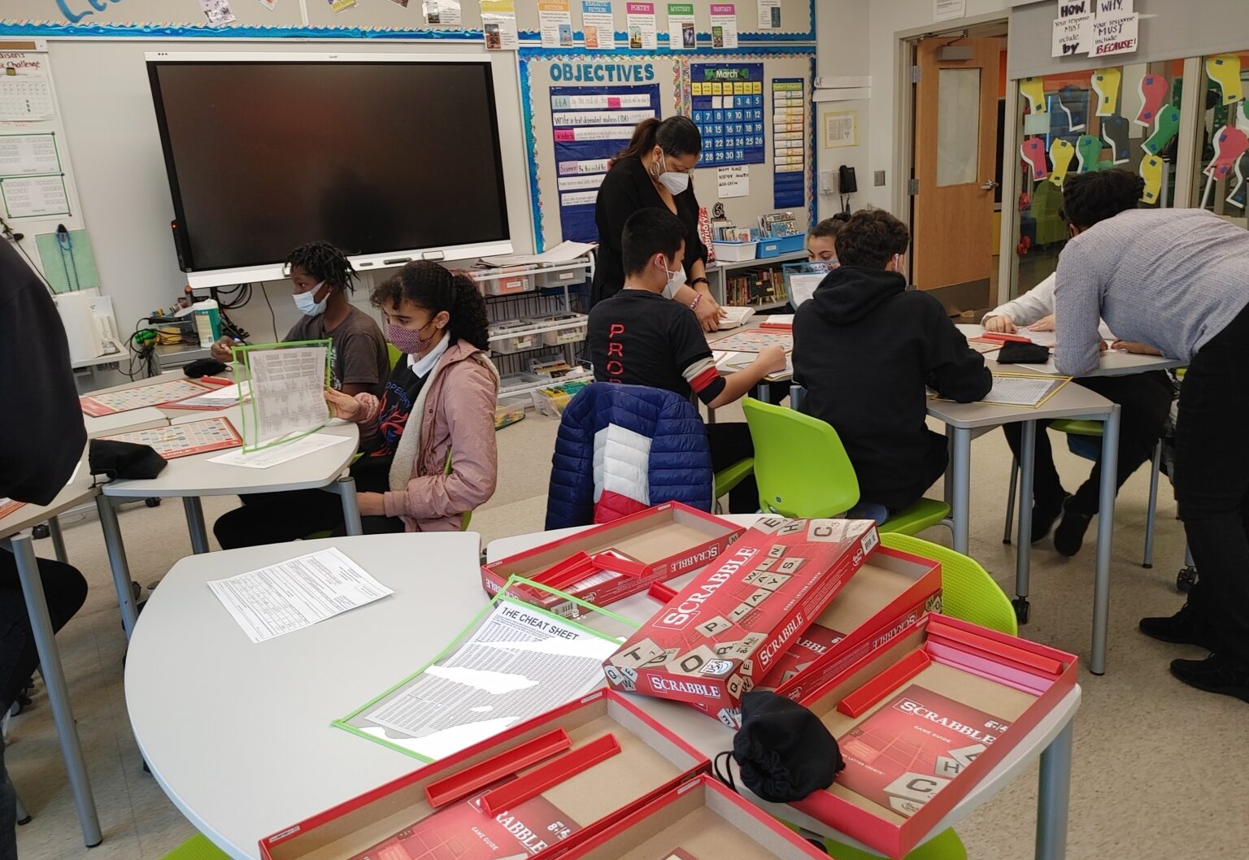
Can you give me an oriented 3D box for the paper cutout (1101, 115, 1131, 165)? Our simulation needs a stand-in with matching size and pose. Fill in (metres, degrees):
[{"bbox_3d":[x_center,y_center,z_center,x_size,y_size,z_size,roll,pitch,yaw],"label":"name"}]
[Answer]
[{"bbox_3d":[2.899,-1.709,5.531,0.010,0.284,0.181,-13,18,-29],"label":"paper cutout"}]

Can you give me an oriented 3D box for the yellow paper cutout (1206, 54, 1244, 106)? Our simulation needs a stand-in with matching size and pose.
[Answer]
[{"bbox_3d":[3.182,-1.854,4.973,0.010,0.256,0.201,-13,18,-29],"label":"yellow paper cutout"}]

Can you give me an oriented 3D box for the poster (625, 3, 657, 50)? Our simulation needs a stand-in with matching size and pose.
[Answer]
[{"bbox_3d":[0.115,-2.594,6.026,0.219,0.281,0.008,-14,18,-30],"label":"poster"}]

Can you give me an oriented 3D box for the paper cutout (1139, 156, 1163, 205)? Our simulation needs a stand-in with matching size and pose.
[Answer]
[{"bbox_3d":[3.110,-1.471,5.536,0.010,0.285,0.135,-12,17,-27],"label":"paper cutout"}]

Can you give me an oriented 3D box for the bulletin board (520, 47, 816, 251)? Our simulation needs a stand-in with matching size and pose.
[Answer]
[{"bbox_3d":[0.412,-1.919,6.288,2.351,1.224,0.030,-13,18,-29],"label":"bulletin board"}]

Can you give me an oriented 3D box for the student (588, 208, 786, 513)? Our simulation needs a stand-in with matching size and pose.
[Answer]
[{"bbox_3d":[0.185,-0.036,2.829,0.500,1.220,0.640,5,18,30],"label":"student"}]

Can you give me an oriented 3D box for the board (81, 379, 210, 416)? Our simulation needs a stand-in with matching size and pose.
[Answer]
[{"bbox_3d":[-1.631,-0.114,3.170,0.372,0.008,0.365,-16,19,-37],"label":"board"}]

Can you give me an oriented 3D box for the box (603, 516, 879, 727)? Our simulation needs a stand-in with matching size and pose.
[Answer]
[{"bbox_3d":[0.166,0.223,1.231,0.186,0.039,0.395,-5,19,42],"label":"box"}]

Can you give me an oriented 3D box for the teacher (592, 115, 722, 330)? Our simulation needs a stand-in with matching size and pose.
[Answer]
[{"bbox_3d":[0.140,-0.456,3.797,0.460,1.560,0.450,11,21,43],"label":"teacher"}]

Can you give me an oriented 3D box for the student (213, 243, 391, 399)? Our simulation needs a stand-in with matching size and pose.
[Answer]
[{"bbox_3d":[-1.097,-0.073,3.429,0.660,1.200,0.520,-13,18,-30],"label":"student"}]

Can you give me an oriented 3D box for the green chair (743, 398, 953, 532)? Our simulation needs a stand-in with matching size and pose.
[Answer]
[{"bbox_3d":[0.588,0.277,2.423,0.520,0.780,0.470,-12,18,-27],"label":"green chair"}]

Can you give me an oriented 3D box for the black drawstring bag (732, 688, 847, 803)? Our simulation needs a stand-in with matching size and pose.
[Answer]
[{"bbox_3d":[0.167,0.326,0.962,0.120,0.085,0.100,-1,16,9],"label":"black drawstring bag"}]

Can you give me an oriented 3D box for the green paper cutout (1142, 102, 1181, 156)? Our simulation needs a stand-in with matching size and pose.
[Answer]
[{"bbox_3d":[3.163,-1.764,5.527,0.006,0.290,0.190,-14,38,-30],"label":"green paper cutout"}]

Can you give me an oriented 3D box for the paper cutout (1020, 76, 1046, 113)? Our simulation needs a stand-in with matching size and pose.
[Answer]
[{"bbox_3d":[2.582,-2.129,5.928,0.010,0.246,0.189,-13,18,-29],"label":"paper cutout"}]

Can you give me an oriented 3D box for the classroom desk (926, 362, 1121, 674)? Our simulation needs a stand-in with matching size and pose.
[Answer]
[{"bbox_3d":[0.930,0.231,2.708,0.820,0.743,0.690,9,20,40],"label":"classroom desk"}]

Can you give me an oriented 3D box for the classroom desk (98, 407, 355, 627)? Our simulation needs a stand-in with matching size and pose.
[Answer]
[{"bbox_3d":[-0.986,0.364,2.640,0.580,0.718,1.040,-8,16,-13],"label":"classroom desk"}]

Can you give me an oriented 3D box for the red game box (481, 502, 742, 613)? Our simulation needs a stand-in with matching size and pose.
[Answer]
[{"bbox_3d":[-0.009,0.210,1.532,0.399,0.040,0.190,-15,19,-35],"label":"red game box"}]

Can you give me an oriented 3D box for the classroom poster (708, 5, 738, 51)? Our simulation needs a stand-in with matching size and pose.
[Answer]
[{"bbox_3d":[0.676,-2.698,6.274,0.214,0.279,0.008,-13,18,-29],"label":"classroom poster"}]

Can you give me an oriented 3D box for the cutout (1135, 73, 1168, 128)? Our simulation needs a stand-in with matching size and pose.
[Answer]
[{"bbox_3d":[3.063,-1.913,5.448,0.010,0.290,0.185,-12,17,-27],"label":"cutout"}]

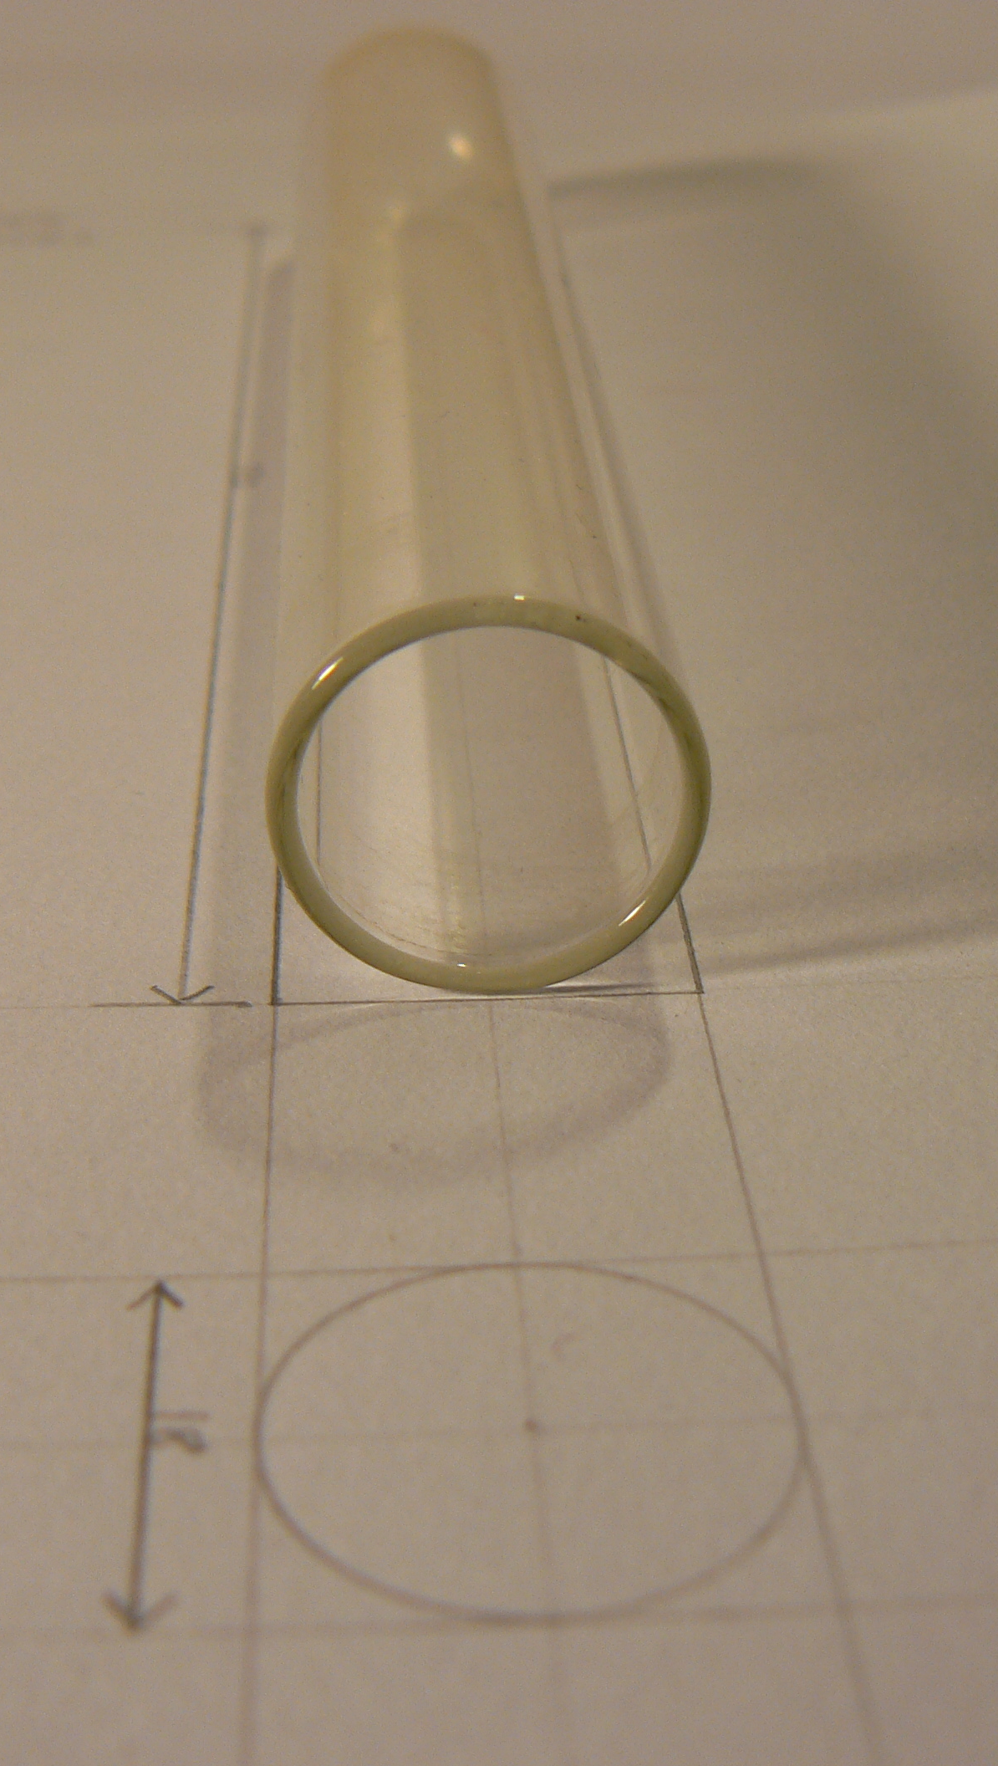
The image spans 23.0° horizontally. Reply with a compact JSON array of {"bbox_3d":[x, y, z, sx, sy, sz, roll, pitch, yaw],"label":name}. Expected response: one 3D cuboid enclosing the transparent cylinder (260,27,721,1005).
[{"bbox_3d":[-0.004,-0.032,0.151,0.018,0.018,0.119,-1,29,-3],"label":"transparent cylinder"}]

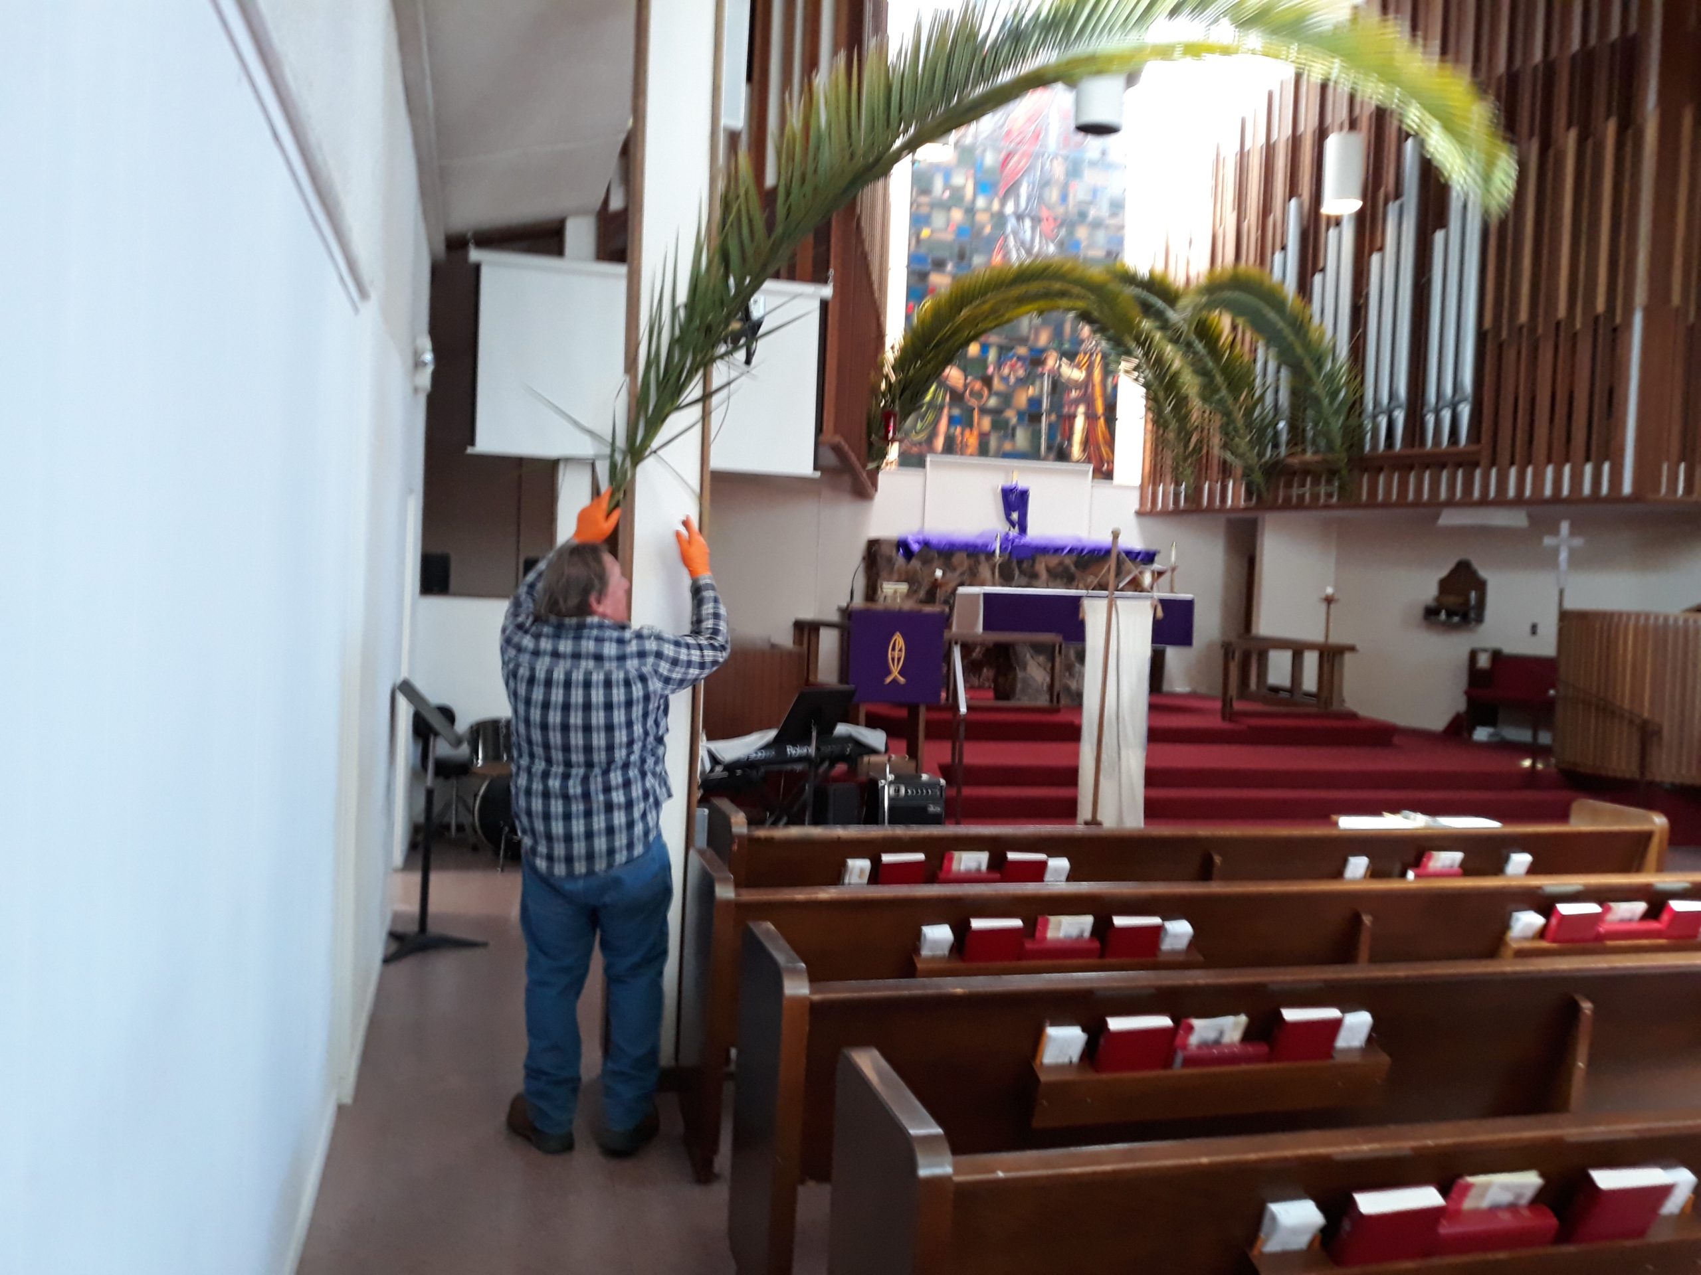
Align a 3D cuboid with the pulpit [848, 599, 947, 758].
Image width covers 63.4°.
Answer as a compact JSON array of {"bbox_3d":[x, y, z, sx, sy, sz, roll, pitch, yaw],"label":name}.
[{"bbox_3d":[0.256,0.345,9.225,0.670,1.120,0.450,2,2,-15],"label":"pulpit"}]

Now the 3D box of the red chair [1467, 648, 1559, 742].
[{"bbox_3d":[6.349,0.592,12.896,0.500,0.870,1.120,2,2,-15],"label":"red chair"}]

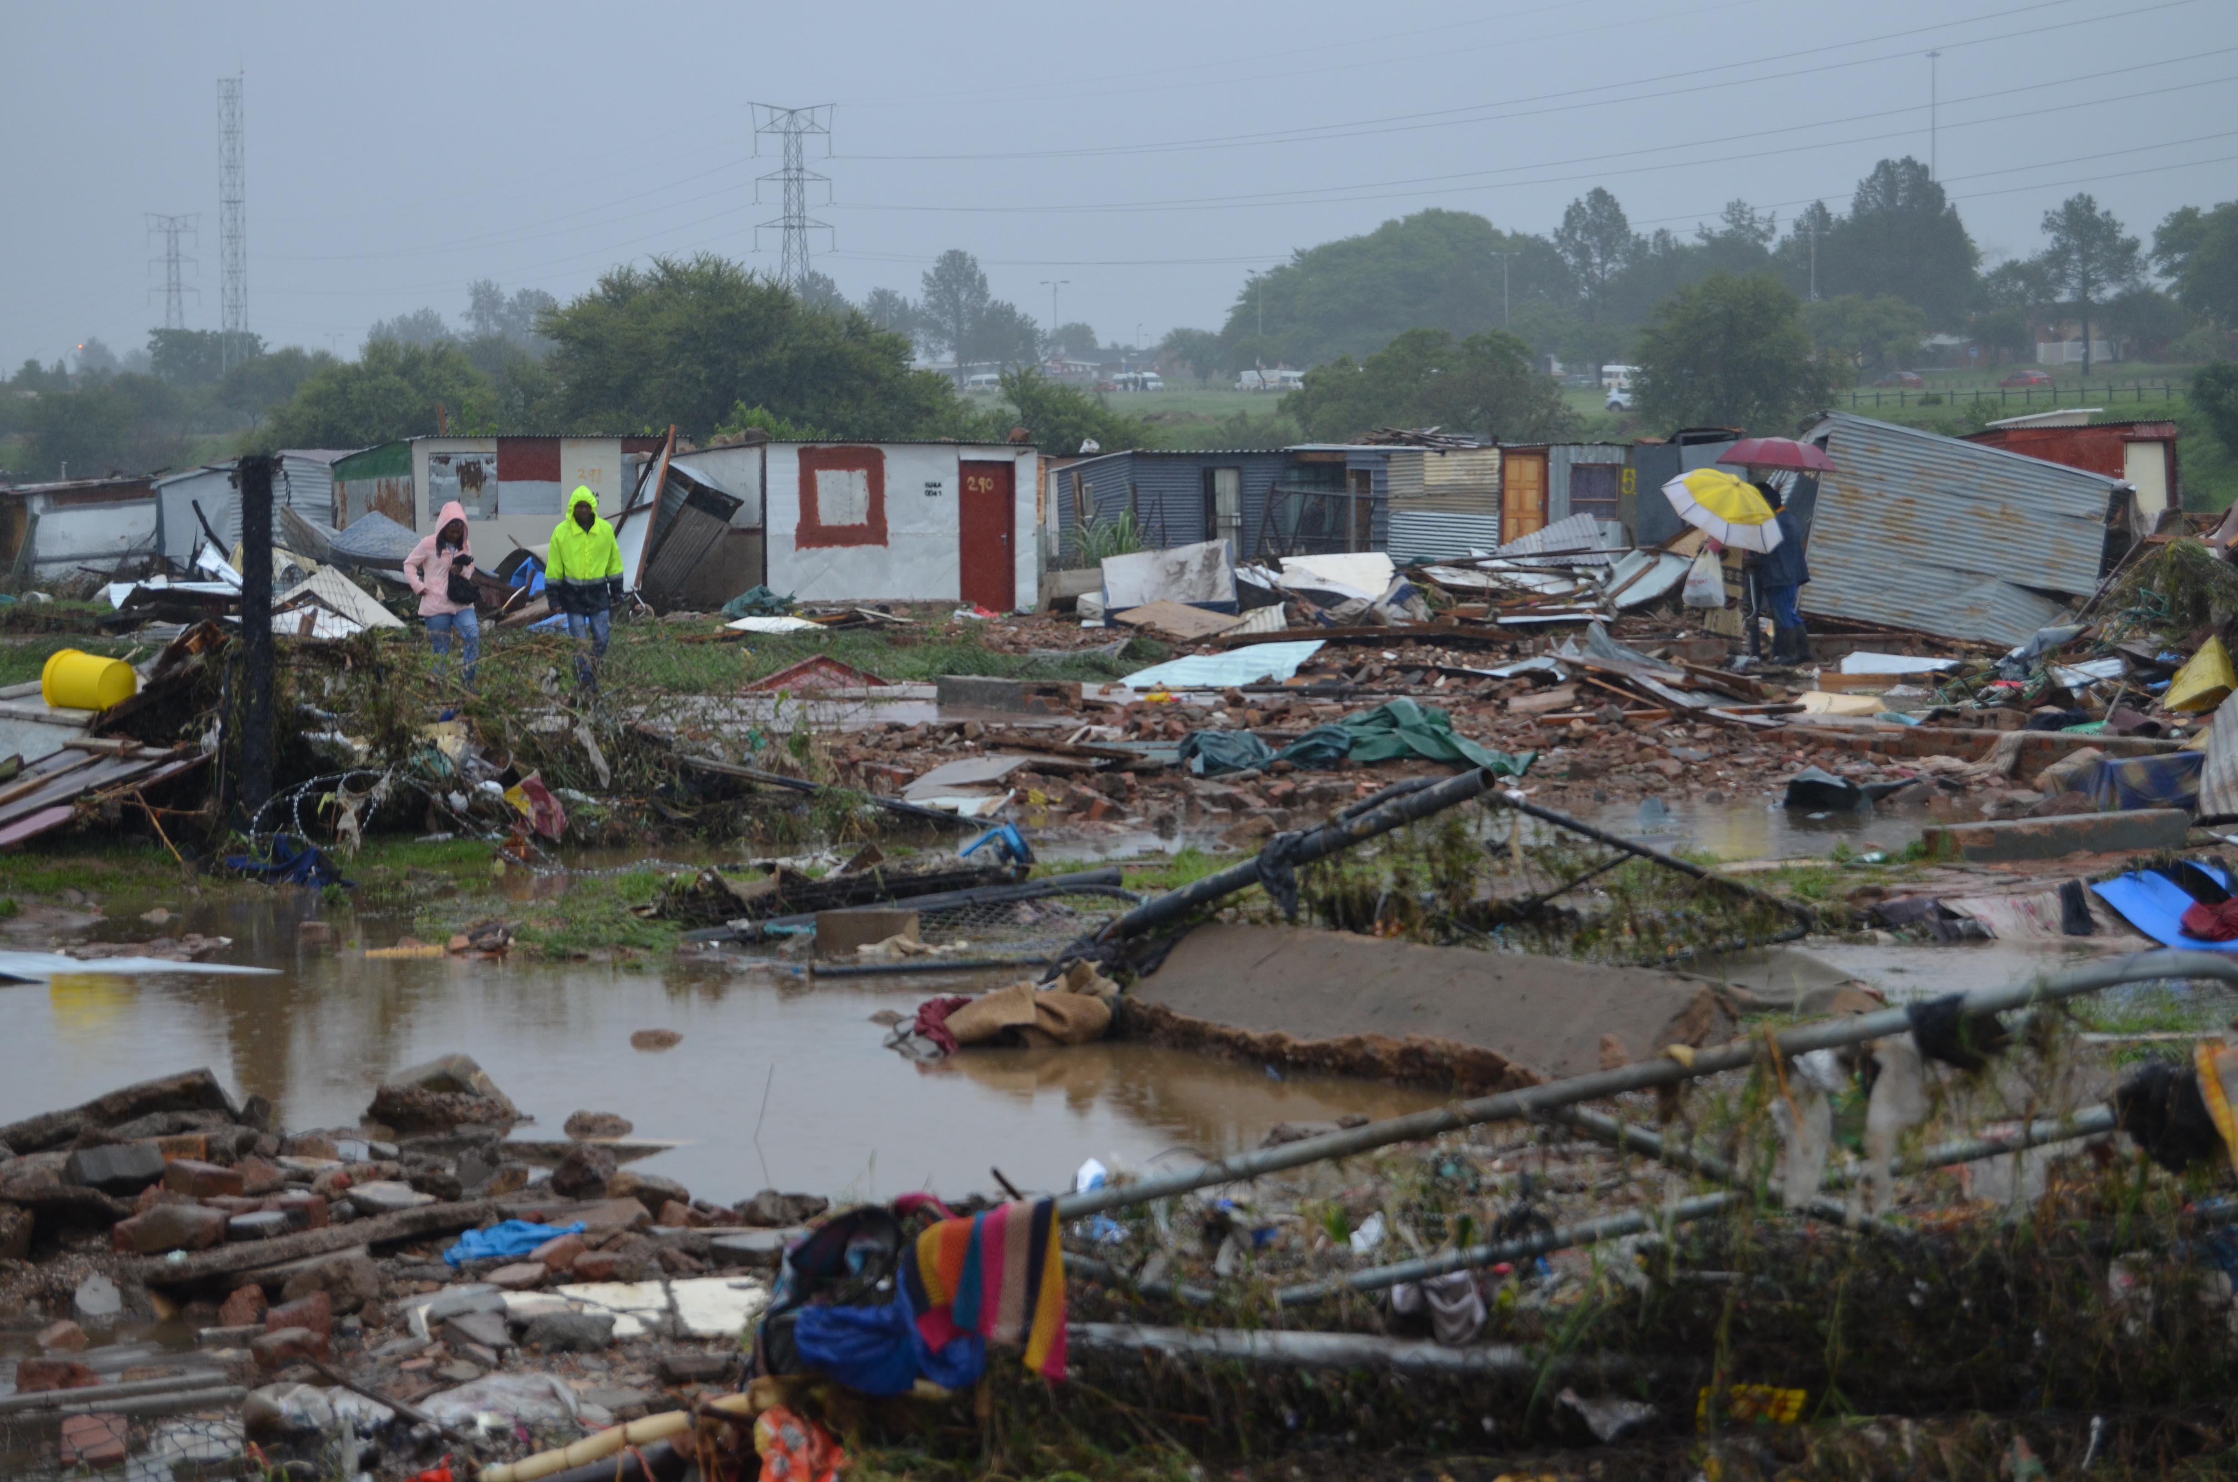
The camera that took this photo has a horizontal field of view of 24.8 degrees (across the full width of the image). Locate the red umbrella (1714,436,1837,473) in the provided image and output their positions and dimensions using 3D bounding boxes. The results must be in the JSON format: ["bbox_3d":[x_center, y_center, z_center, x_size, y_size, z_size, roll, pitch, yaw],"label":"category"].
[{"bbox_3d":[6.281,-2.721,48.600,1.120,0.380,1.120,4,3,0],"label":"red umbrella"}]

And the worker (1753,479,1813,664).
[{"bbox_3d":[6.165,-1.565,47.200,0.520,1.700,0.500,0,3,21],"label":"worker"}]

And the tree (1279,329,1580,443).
[{"bbox_3d":[13.423,-15.002,220.000,12.800,5.900,9.500,0,3,0],"label":"tree"}]

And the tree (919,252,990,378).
[{"bbox_3d":[-20.248,-52.376,630.000,9.095,17.098,8.641,0,3,0],"label":"tree"}]

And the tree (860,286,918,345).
[{"bbox_3d":[-31.189,-55.823,690.000,7.590,11.378,7.210,0,3,0],"label":"tree"}]

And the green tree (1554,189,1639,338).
[{"bbox_3d":[45.982,-43.682,490.000,8.300,18.800,7.800,0,3,0],"label":"green tree"}]

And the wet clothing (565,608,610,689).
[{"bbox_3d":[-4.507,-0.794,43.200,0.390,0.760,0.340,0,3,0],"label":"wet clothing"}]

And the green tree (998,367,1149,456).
[{"bbox_3d":[-1.210,-7.988,138.000,4.000,4.300,3.800,-1,3,0],"label":"green tree"}]

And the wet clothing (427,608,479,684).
[{"bbox_3d":[-5.650,-0.779,43.200,0.450,0.720,0.360,-1,4,-11],"label":"wet clothing"}]

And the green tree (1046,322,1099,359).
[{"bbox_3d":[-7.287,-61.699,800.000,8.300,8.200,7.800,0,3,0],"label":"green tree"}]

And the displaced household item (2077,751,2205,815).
[{"bbox_3d":[5.184,0.217,25.800,0.620,0.360,0.350,-2,3,-27],"label":"displaced household item"}]

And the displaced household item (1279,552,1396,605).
[{"bbox_3d":[2.707,-1.980,63.000,1.450,0.750,0.450,-1,3,-9],"label":"displaced household item"}]

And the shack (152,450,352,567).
[{"bbox_3d":[-12.604,-3.101,74.000,2.100,2.200,2.600,-2,3,-32],"label":"shack"}]

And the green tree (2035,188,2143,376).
[{"bbox_3d":[77.263,-36.418,405.000,8.214,14.400,7.803,0,3,0],"label":"green tree"}]

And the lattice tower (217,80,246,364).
[{"bbox_3d":[-97.594,-56.175,560.000,2.900,34.800,2.700,0,3,0],"label":"lattice tower"}]

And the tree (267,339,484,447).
[{"bbox_3d":[-21.887,-9.147,150.000,6.700,5.600,6.000,-1,3,-8],"label":"tree"}]

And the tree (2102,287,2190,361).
[{"bbox_3d":[85.827,-34.749,425.000,7.304,6.570,6.939,0,3,0],"label":"tree"}]

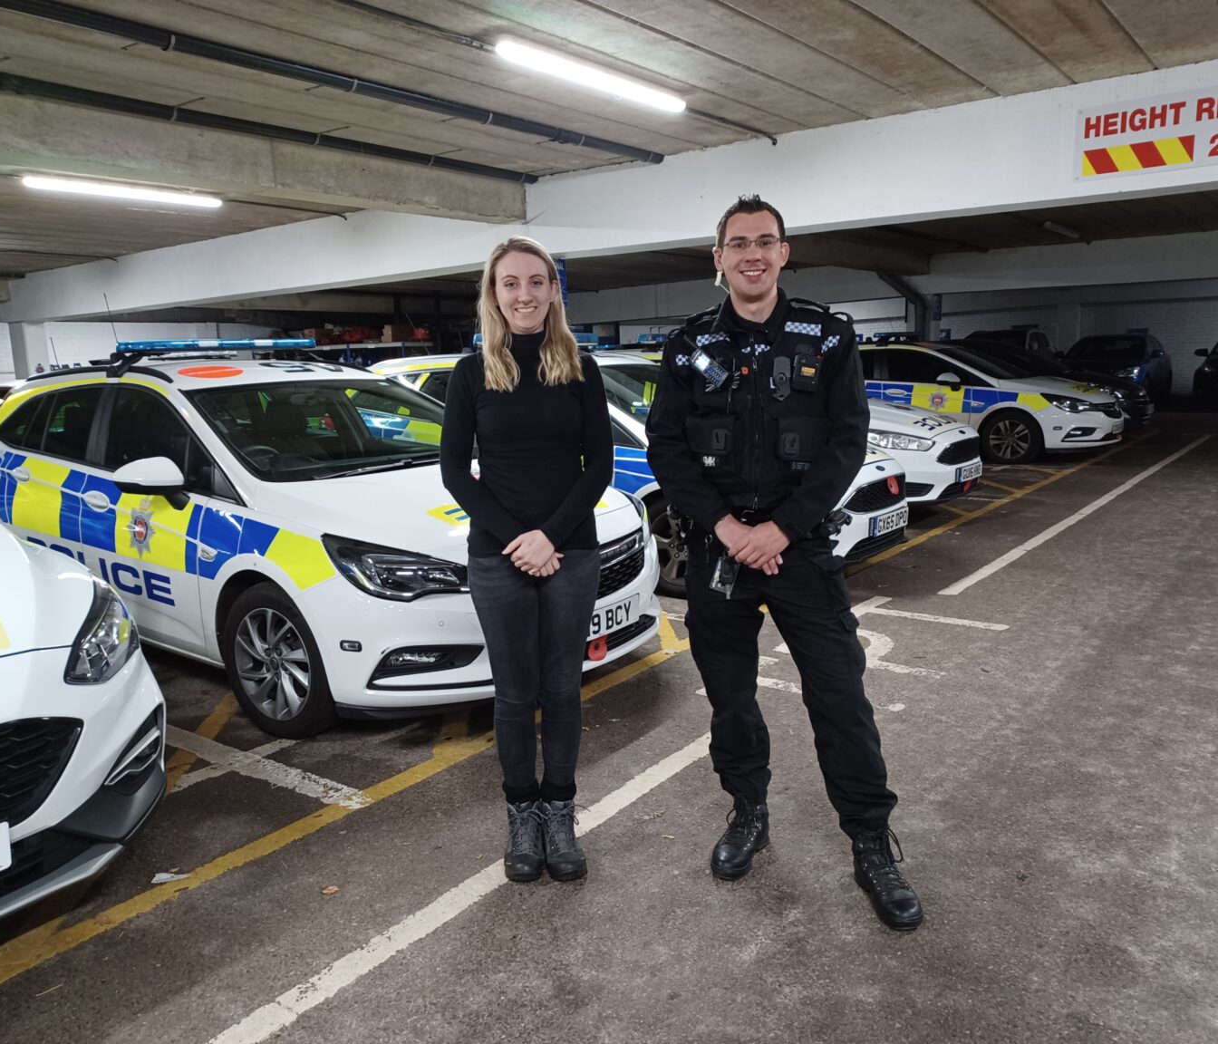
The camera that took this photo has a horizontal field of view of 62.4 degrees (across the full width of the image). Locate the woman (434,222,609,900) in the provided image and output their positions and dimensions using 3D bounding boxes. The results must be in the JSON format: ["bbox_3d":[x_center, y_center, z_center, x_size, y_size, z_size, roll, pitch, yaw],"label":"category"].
[{"bbox_3d":[-0.218,0.124,2.744,0.480,1.735,0.340,-2,9,-3],"label":"woman"}]

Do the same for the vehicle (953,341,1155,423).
[{"bbox_3d":[5.764,-2.004,15.295,4.500,1.460,1.850,6,12,40],"label":"vehicle"}]

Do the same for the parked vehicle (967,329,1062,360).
[{"bbox_3d":[8.713,-3.489,22.478,1.880,1.620,4.400,5,12,37],"label":"parked vehicle"}]

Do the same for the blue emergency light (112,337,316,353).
[{"bbox_3d":[-2.077,-0.953,5.397,0.280,0.085,1.150,6,12,39],"label":"blue emergency light"}]

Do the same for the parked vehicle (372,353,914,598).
[{"bbox_3d":[-0.036,-0.548,7.374,4.500,1.540,1.900,6,12,40],"label":"parked vehicle"}]

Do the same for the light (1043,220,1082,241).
[{"bbox_3d":[5.734,-3.700,12.742,0.110,0.100,1.570,5,12,37],"label":"light"}]

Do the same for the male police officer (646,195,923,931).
[{"bbox_3d":[0.426,0.089,2.598,0.660,1.810,0.460,-1,9,7],"label":"male police officer"}]

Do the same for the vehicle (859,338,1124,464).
[{"bbox_3d":[4.301,-1.695,13.435,4.650,1.550,1.880,6,12,41],"label":"vehicle"}]

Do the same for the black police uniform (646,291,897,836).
[{"bbox_3d":[0.423,0.148,2.643,0.620,1.450,0.380,-1,9,7],"label":"black police uniform"}]

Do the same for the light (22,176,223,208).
[{"bbox_3d":[-3.799,-2.609,8.000,0.110,0.100,1.570,5,12,37],"label":"light"}]

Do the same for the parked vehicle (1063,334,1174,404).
[{"bbox_3d":[10.561,-3.231,21.046,1.880,1.500,4.300,5,12,37],"label":"parked vehicle"}]

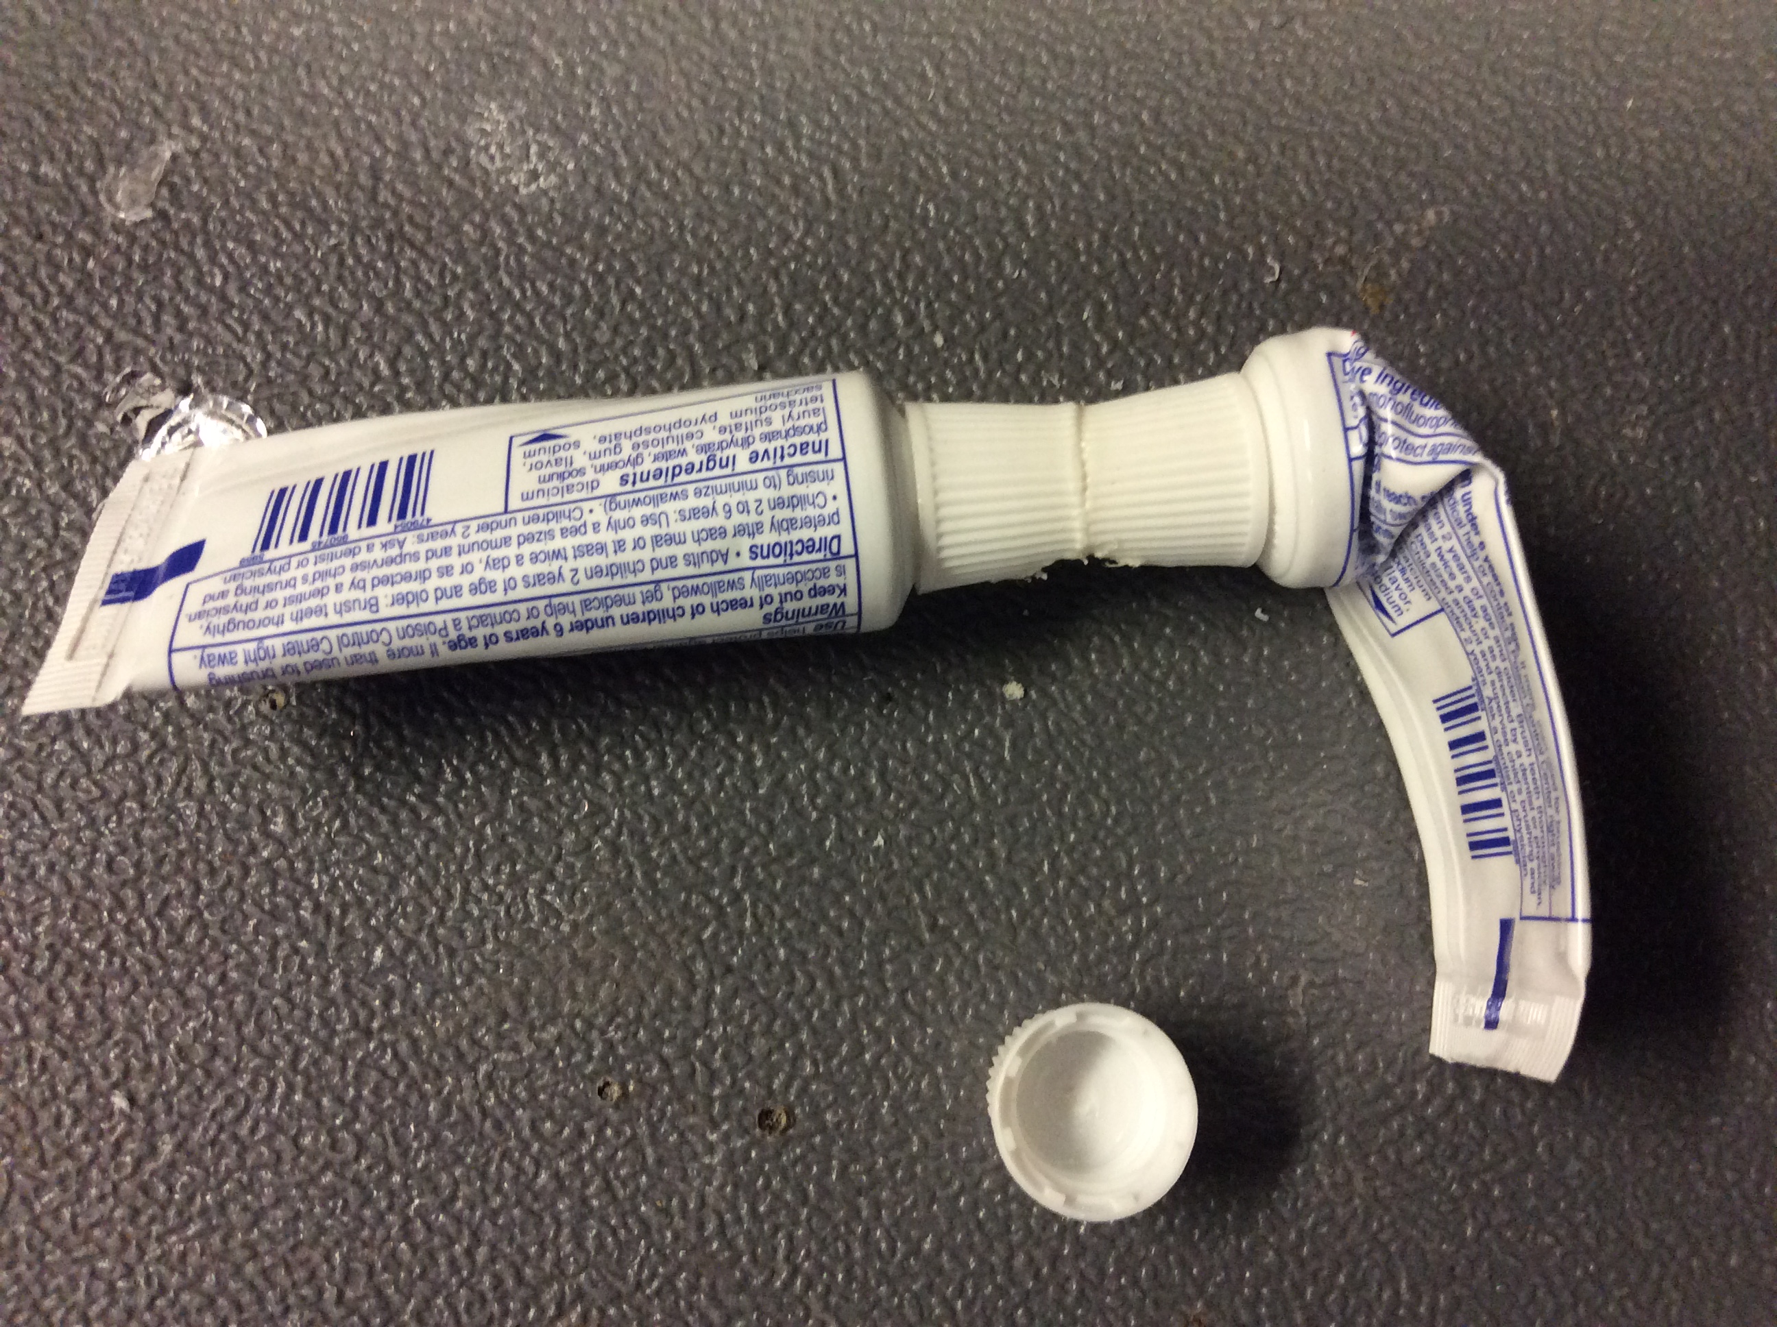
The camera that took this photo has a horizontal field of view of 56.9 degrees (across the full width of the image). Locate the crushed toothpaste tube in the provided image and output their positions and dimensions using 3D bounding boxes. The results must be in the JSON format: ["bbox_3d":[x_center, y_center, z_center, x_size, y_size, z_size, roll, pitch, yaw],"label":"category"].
[{"bbox_3d":[-0.007,0.002,0.138,0.122,0.034,0.064,2,83,-4],"label":"crushed toothpaste tube"}]

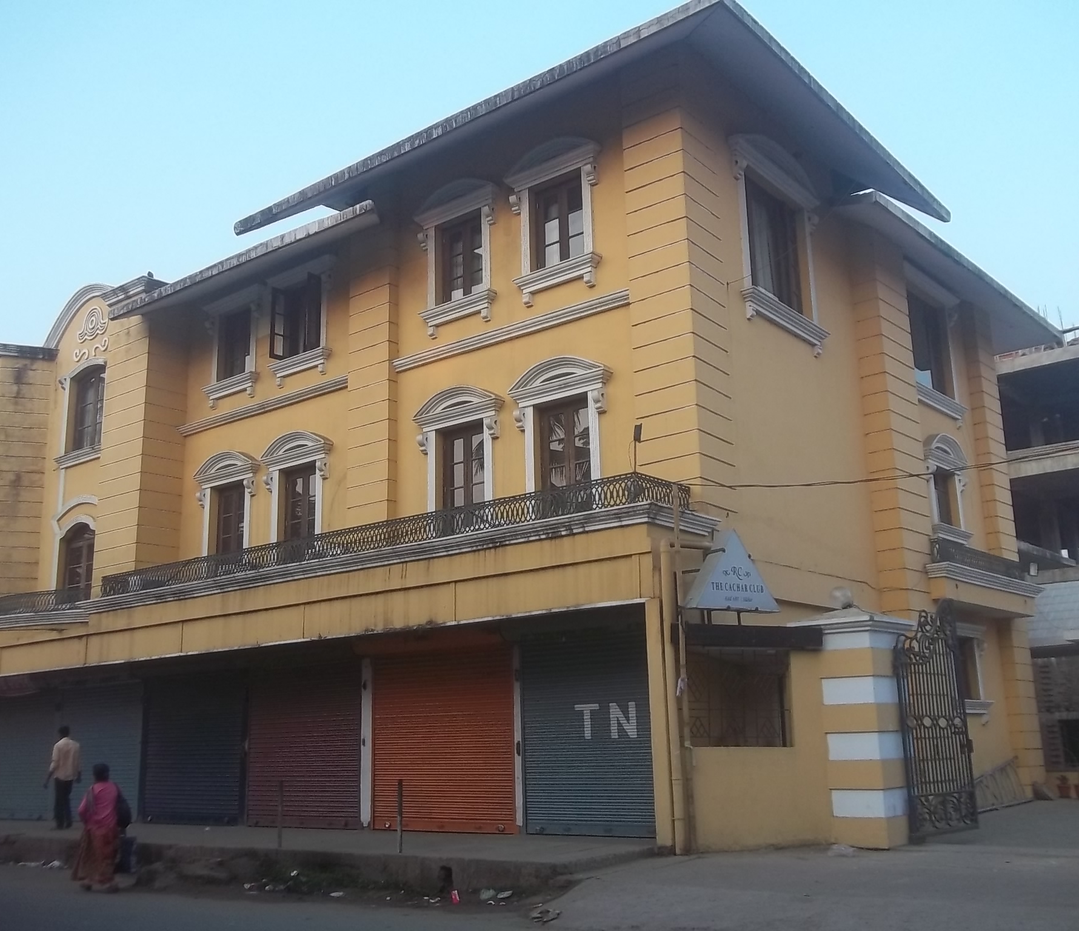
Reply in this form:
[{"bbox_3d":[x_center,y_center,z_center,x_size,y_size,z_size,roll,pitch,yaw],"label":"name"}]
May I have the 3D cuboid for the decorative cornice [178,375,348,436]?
[{"bbox_3d":[-5.215,-1.044,21.467,5.110,0.170,0.200,-12,-17,38],"label":"decorative cornice"}]

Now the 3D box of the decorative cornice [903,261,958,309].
[{"bbox_3d":[7.573,-3.442,22.399,0.230,0.340,3.050,-12,-17,38],"label":"decorative cornice"}]

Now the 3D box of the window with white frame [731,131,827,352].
[{"bbox_3d":[3.765,-3.441,17.948,0.323,3.272,2.788,-12,-18,36],"label":"window with white frame"}]

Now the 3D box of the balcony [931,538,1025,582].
[{"bbox_3d":[7.999,1.867,21.147,0.400,0.450,4.500,-12,-17,38],"label":"balcony"}]

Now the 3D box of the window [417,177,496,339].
[{"bbox_3d":[-1.289,-3.394,18.861,1.918,2.550,0.367,-12,-17,38],"label":"window"}]

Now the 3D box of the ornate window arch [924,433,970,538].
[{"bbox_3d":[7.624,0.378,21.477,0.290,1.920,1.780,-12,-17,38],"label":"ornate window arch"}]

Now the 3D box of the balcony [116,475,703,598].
[{"bbox_3d":[-3.063,1.414,18.143,12.012,0.480,1.340,-12,-17,38],"label":"balcony"}]

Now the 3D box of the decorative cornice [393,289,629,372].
[{"bbox_3d":[-0.509,-2.002,17.578,4.831,0.219,0.125,-12,-17,38],"label":"decorative cornice"}]

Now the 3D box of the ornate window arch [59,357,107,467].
[{"bbox_3d":[-9.992,-1.176,25.387,2.375,2.350,0.313,-12,-17,38],"label":"ornate window arch"}]

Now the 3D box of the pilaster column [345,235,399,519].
[{"bbox_3d":[-2.841,-1.077,19.492,0.990,5.700,0.220,-12,-17,38],"label":"pilaster column"}]

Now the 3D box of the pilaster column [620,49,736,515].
[{"bbox_3d":[1.929,-2.459,16.061,0.950,6.775,0.925,-12,-17,38],"label":"pilaster column"}]

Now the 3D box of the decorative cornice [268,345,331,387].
[{"bbox_3d":[-4.379,-1.726,20.918,1.560,0.460,0.200,-12,-17,38],"label":"decorative cornice"}]

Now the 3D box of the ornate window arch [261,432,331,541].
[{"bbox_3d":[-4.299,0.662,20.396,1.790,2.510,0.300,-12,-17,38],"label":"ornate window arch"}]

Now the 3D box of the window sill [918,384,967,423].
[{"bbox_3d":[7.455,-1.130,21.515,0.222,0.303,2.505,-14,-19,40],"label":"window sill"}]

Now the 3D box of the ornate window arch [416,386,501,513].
[{"bbox_3d":[-1.256,0.072,17.737,1.780,2.600,0.300,-12,-17,38],"label":"ornate window arch"}]

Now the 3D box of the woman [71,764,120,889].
[{"bbox_3d":[-5.485,4.499,14.381,0.580,1.500,0.450,8,-17,-35],"label":"woman"}]

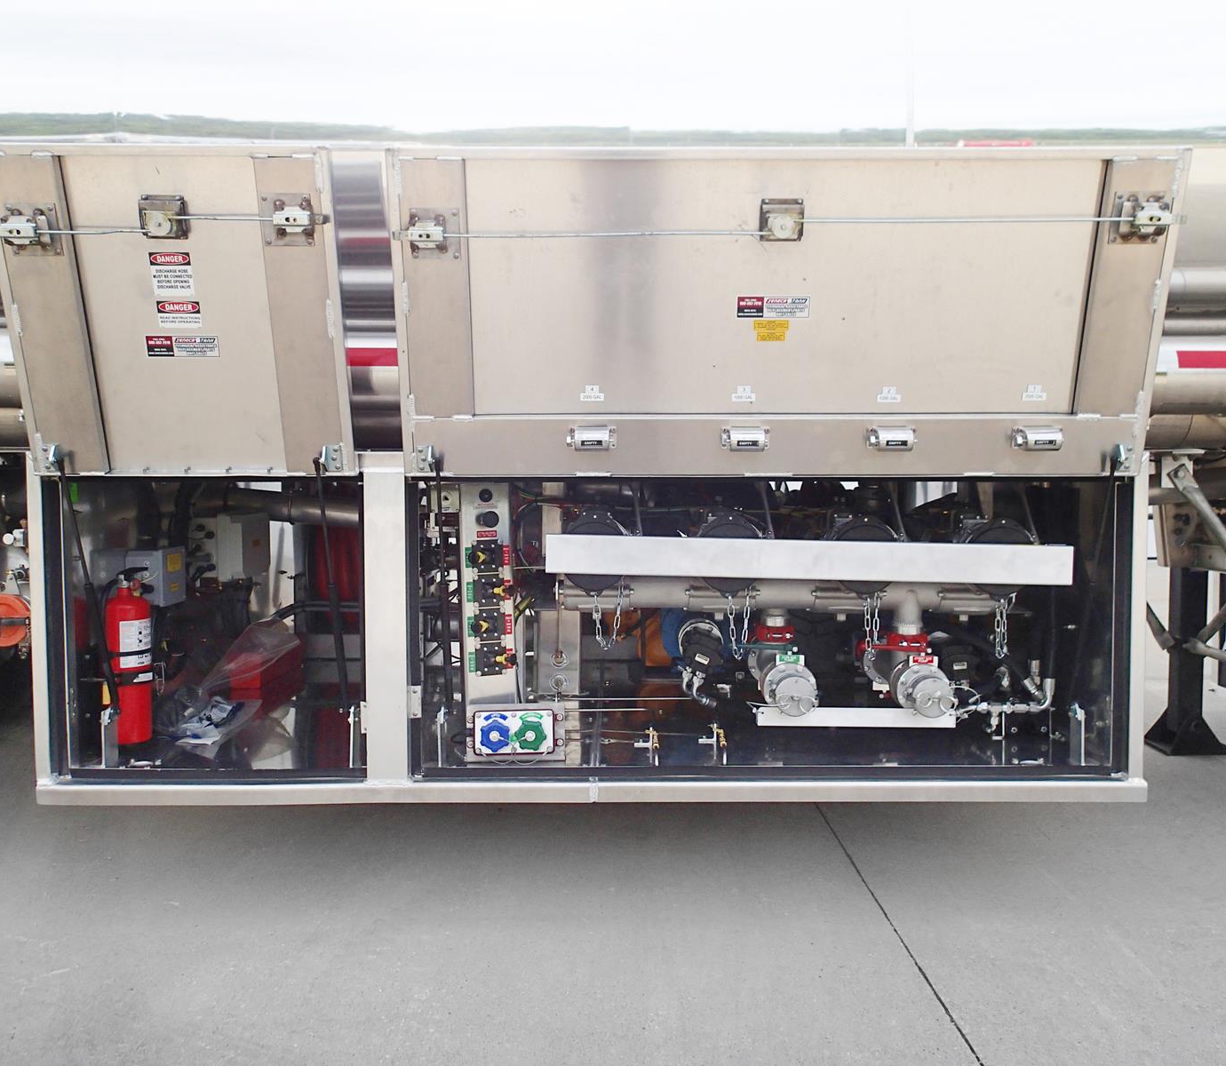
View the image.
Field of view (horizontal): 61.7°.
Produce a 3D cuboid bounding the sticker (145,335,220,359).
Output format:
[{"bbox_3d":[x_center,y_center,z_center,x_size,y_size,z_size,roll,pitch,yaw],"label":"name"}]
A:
[{"bbox_3d":[-1.045,-0.453,2.497,0.176,0.054,0.004,0,17,0],"label":"sticker"}]

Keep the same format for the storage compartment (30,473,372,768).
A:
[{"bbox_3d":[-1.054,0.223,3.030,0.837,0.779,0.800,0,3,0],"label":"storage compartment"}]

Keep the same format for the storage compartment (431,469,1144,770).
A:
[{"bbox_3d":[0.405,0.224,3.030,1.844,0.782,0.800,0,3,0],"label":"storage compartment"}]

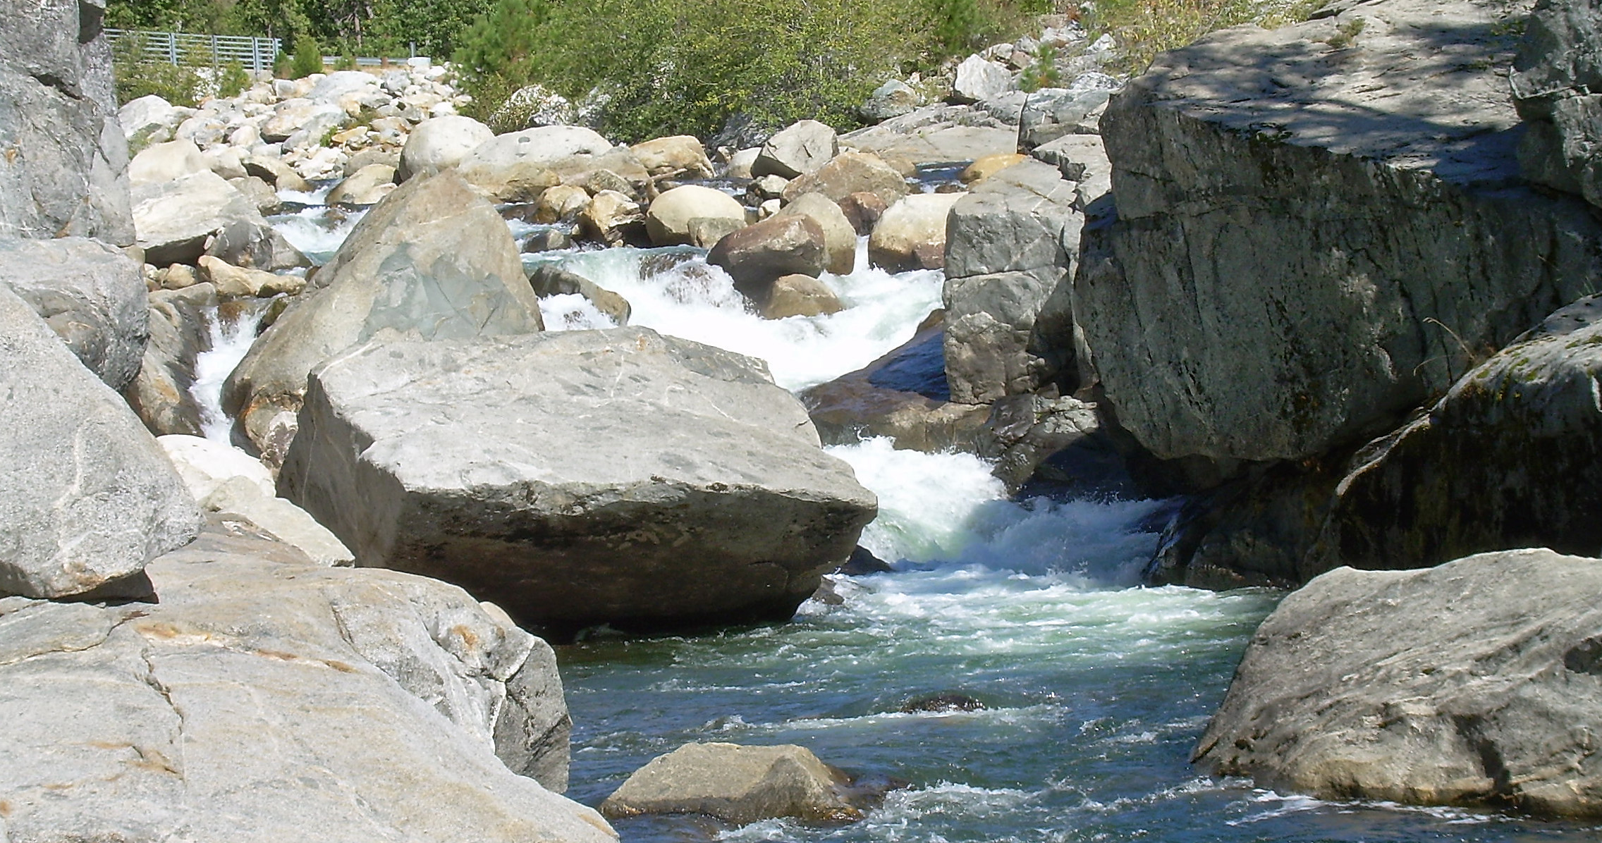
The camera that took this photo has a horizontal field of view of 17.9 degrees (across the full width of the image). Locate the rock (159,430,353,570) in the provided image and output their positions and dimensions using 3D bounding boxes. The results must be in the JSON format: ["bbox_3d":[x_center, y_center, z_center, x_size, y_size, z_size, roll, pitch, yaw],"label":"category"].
[{"bbox_3d":[-3.012,0.465,28.000,1.150,0.750,1.050,0,3,0],"label":"rock"}]

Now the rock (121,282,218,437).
[{"bbox_3d":[-7.751,-0.732,62.000,1.310,1.820,1.600,-1,5,-7],"label":"rock"}]

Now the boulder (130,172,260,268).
[{"bbox_3d":[-9.348,-3.126,78.000,2.190,1.420,1.800,-1,5,-7],"label":"boulder"}]

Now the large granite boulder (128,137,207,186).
[{"bbox_3d":[-10.736,-4.400,86.000,1.259,0.814,1.200,0,5,0],"label":"large granite boulder"}]

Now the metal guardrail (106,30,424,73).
[{"bbox_3d":[-17.320,-11.956,165.000,10.260,1.350,1.000,-2,5,-20],"label":"metal guardrail"}]

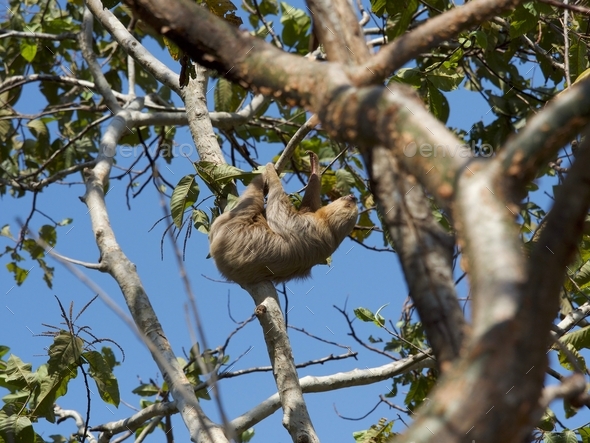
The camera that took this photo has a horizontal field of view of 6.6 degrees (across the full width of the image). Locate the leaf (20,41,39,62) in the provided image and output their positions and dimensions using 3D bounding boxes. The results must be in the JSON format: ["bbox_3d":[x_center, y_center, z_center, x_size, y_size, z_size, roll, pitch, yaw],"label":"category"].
[{"bbox_3d":[-0.945,-0.605,18.200,0.060,0.075,0.036,0,-18,0],"label":"leaf"}]

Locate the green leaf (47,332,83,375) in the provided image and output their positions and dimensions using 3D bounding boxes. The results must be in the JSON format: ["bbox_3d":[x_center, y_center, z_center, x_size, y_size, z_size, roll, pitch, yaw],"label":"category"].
[{"bbox_3d":[-0.776,0.446,17.300,0.125,0.149,0.070,0,-20,0],"label":"green leaf"}]

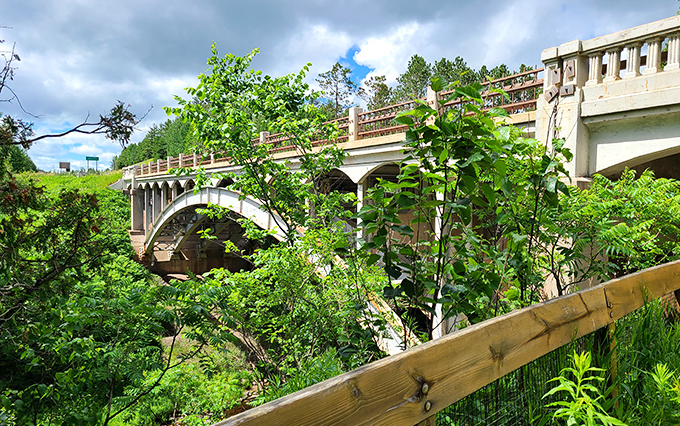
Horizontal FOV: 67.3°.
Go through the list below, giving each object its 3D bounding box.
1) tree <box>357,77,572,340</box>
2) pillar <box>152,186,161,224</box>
[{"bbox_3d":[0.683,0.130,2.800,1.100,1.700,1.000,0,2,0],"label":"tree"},{"bbox_3d":[-15.556,-0.618,43.200,0.450,3.200,0.400,-1,3,-31],"label":"pillar"}]

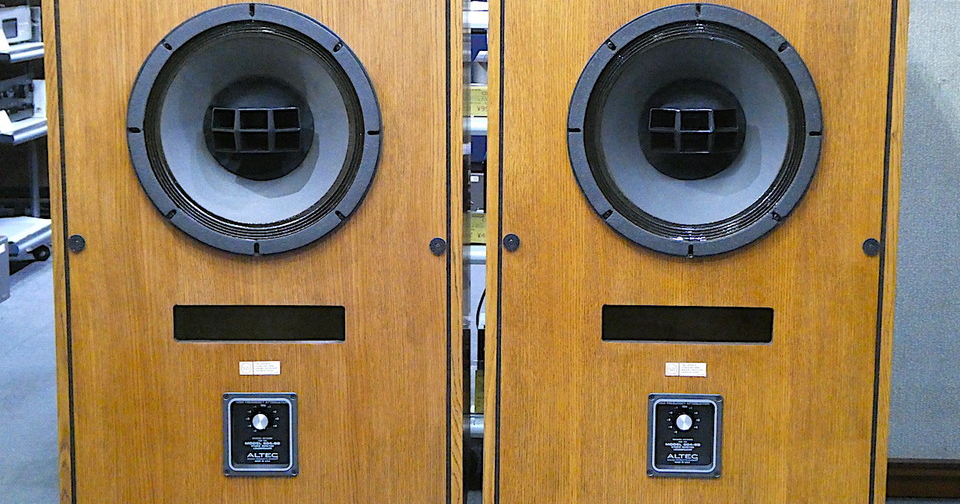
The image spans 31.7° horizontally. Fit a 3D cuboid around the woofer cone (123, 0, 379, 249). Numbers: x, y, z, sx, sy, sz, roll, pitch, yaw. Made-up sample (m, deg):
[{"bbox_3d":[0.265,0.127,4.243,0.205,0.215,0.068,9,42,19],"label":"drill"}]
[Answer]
[{"bbox_3d":[-0.362,-0.208,2.765,0.405,0.405,0.160,0,9,-1],"label":"woofer cone"}]

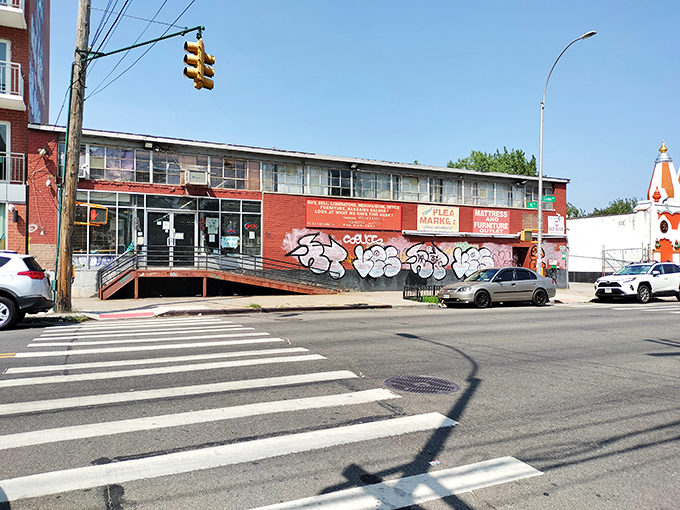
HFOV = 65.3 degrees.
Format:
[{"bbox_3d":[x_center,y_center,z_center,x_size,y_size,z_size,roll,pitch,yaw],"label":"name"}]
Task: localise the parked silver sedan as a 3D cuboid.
[{"bbox_3d":[5.732,1.134,19.330,4.440,1.410,1.730,1,-1,-25],"label":"parked silver sedan"}]

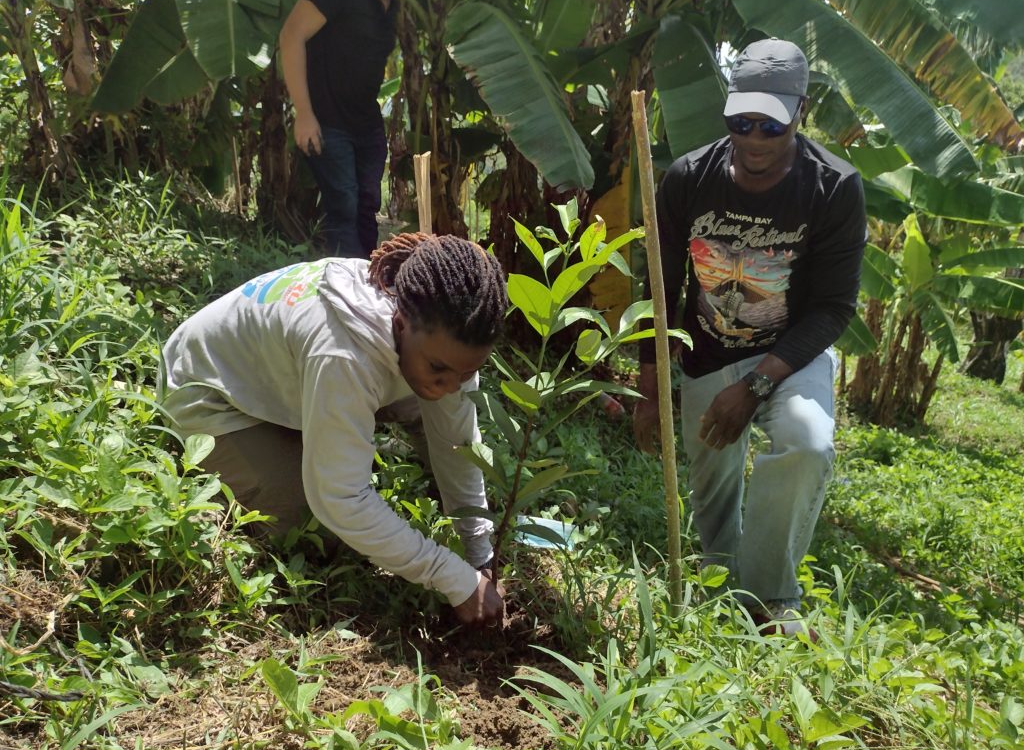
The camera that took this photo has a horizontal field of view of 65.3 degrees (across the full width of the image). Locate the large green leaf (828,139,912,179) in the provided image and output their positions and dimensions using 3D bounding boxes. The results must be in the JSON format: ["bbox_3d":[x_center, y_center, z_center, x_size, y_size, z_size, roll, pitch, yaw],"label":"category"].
[{"bbox_3d":[1.518,-0.917,3.400,0.420,0.200,0.300,0,10,0],"label":"large green leaf"}]

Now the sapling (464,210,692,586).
[{"bbox_3d":[0.115,0.031,1.520,0.410,0.710,0.380,0,10,0],"label":"sapling"}]

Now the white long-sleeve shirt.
[{"bbox_3d":[-0.372,0.087,1.570,0.680,0.590,0.480,5,11,28],"label":"white long-sleeve shirt"}]

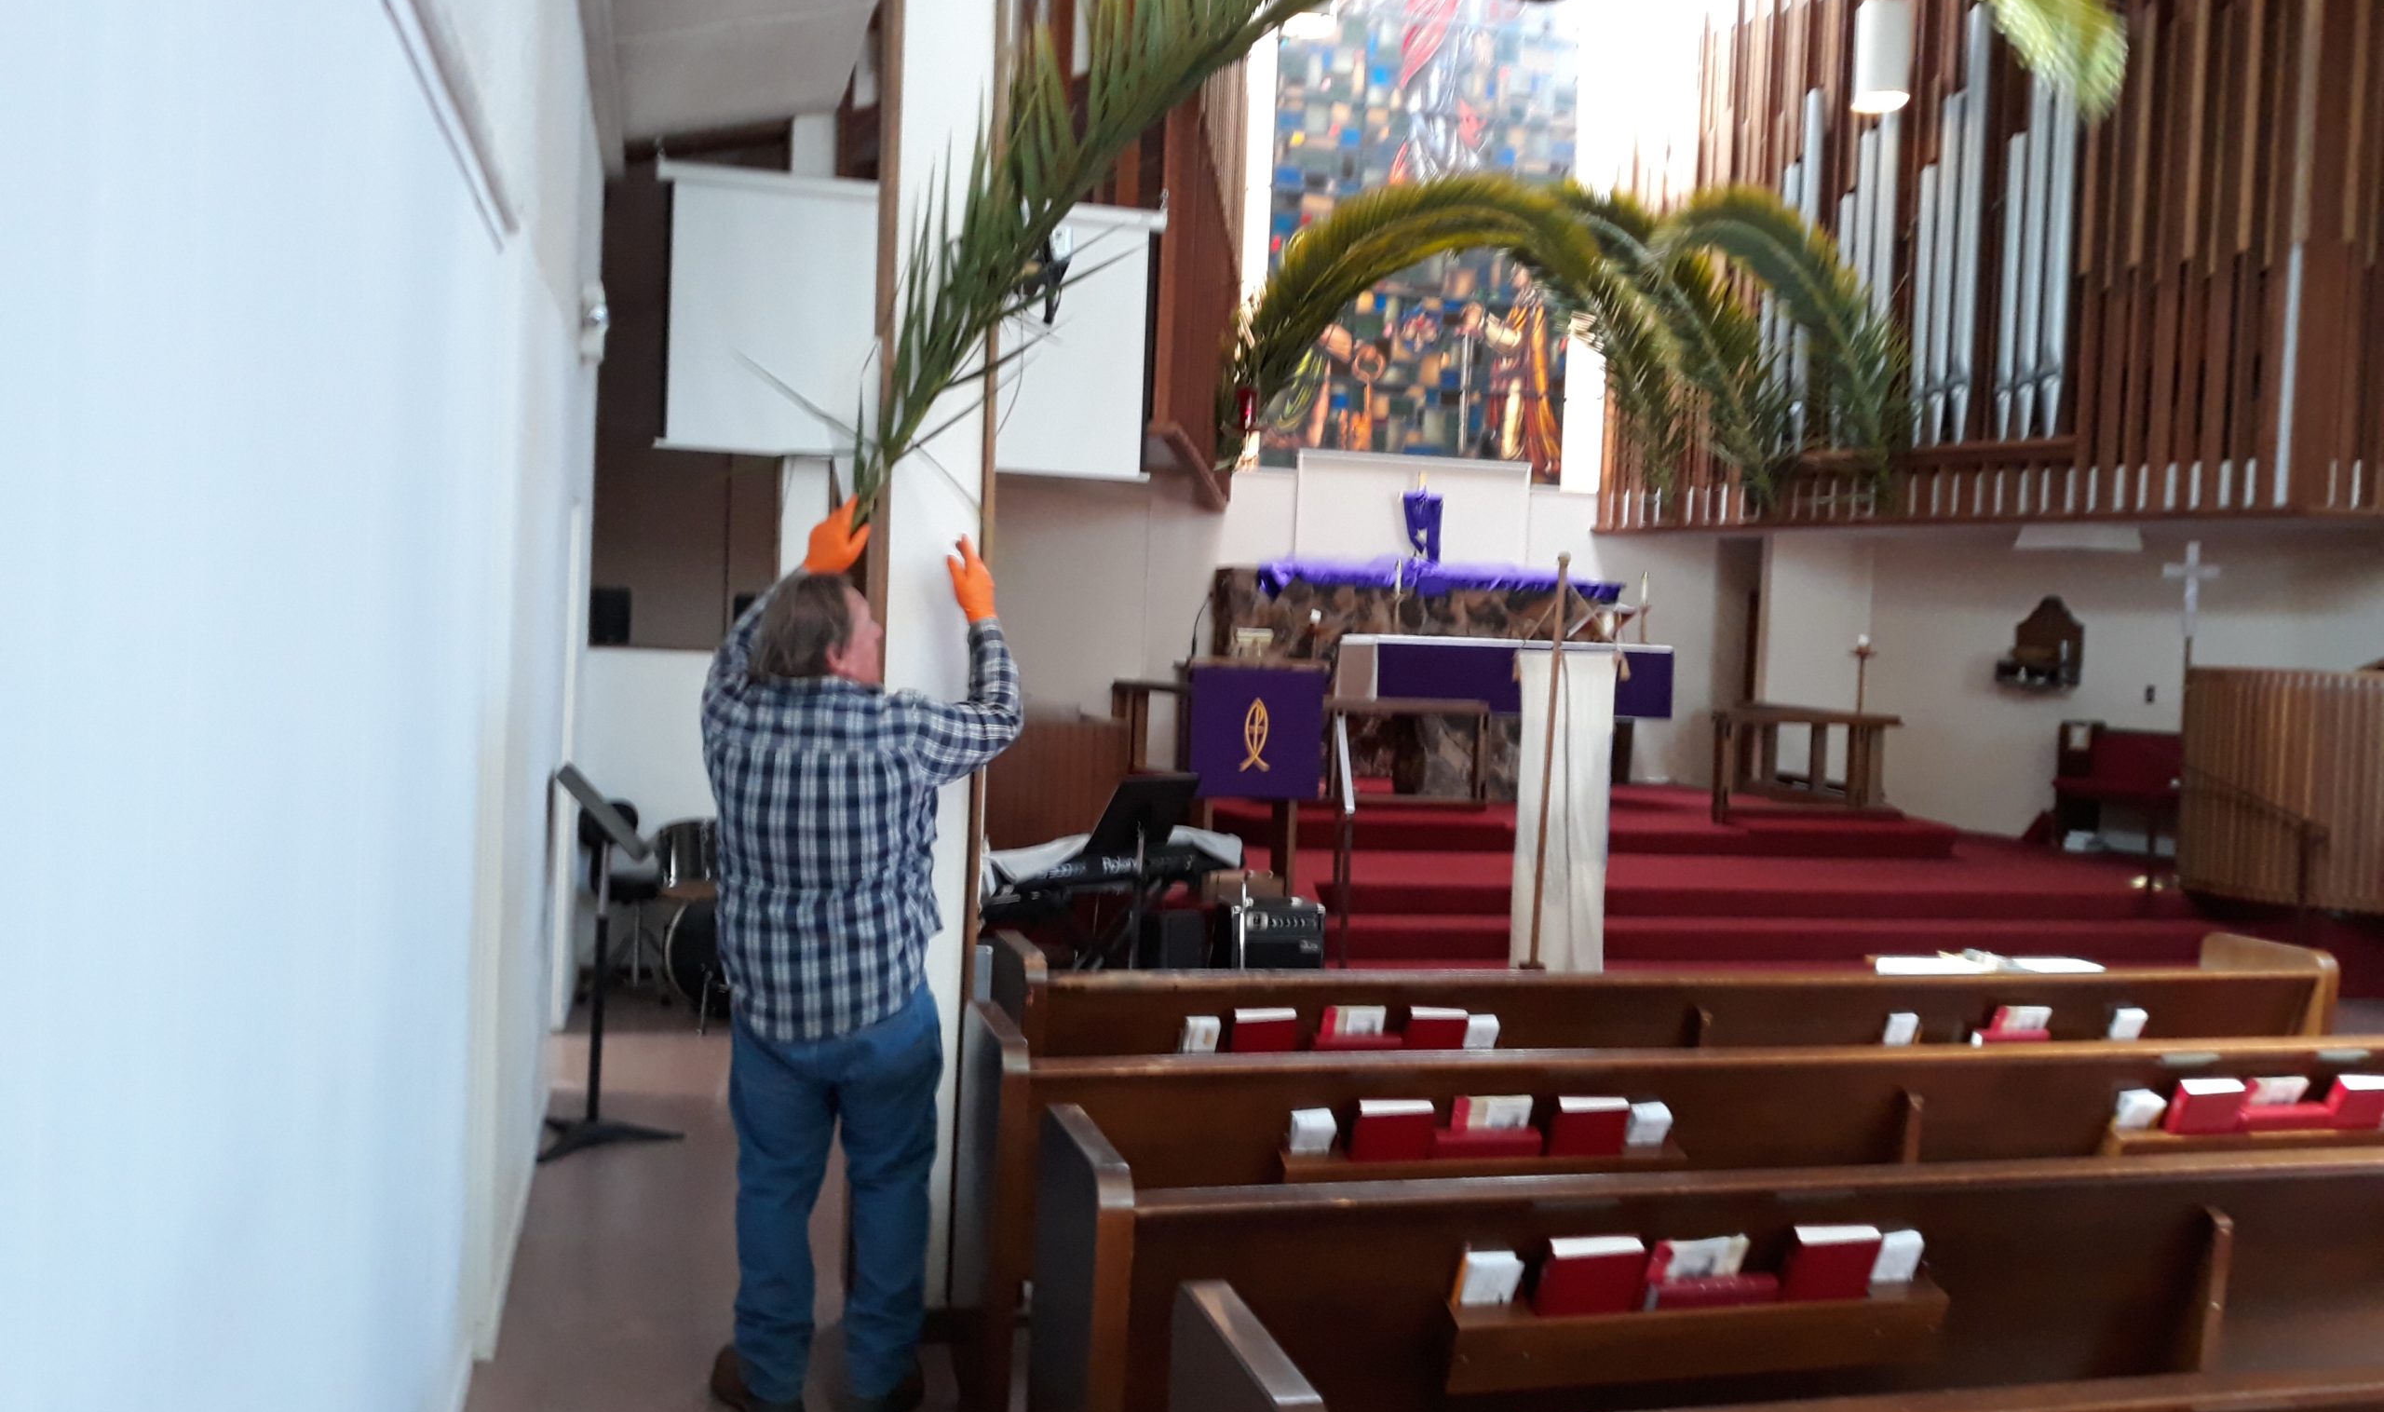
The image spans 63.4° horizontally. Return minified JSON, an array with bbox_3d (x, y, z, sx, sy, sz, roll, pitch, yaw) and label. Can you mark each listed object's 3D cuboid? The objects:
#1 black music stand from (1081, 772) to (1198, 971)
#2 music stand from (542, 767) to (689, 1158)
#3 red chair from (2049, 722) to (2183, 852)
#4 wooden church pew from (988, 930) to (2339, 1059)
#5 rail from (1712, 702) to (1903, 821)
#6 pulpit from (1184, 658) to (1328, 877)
[{"bbox_3d":[-0.205,0.815,7.000,0.450,1.140,0.500,4,3,35],"label":"black music stand"},{"bbox_3d":[-1.821,0.775,6.035,0.440,1.170,0.500,2,2,-15],"label":"music stand"},{"bbox_3d":[6.349,0.592,12.896,0.500,0.870,1.120,2,2,-15],"label":"red chair"},{"bbox_3d":[1.349,1.094,5.232,3.800,0.865,0.560,2,2,-15],"label":"wooden church pew"},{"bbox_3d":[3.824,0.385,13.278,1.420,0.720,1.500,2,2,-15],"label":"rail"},{"bbox_3d":[0.256,0.345,9.225,0.670,1.120,0.450,2,2,-15],"label":"pulpit"}]

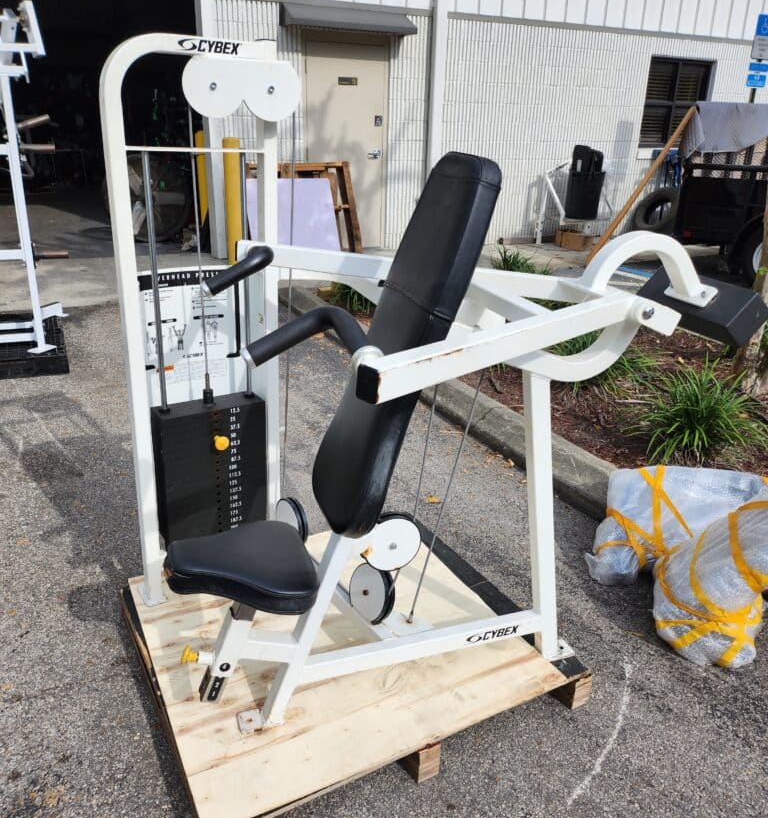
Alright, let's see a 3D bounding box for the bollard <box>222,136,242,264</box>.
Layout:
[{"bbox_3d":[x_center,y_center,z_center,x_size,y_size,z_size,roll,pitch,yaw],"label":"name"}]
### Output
[{"bbox_3d":[-1.402,-1.849,6.510,0.160,1.140,0.160,-10,24,-25],"label":"bollard"}]

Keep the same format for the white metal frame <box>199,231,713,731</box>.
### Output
[{"bbox_3d":[0.186,0.187,1.629,1.200,1.140,1.040,-6,24,-18],"label":"white metal frame"}]

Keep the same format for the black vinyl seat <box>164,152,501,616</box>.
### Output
[{"bbox_3d":[-0.130,-0.047,1.409,0.640,0.880,0.340,-6,24,-18],"label":"black vinyl seat"}]

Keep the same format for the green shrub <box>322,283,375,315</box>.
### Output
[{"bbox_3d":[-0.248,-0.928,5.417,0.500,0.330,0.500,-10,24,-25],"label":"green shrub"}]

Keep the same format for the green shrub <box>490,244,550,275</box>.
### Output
[{"bbox_3d":[1.232,-1.310,6.370,0.520,0.370,0.520,-10,24,-25],"label":"green shrub"}]

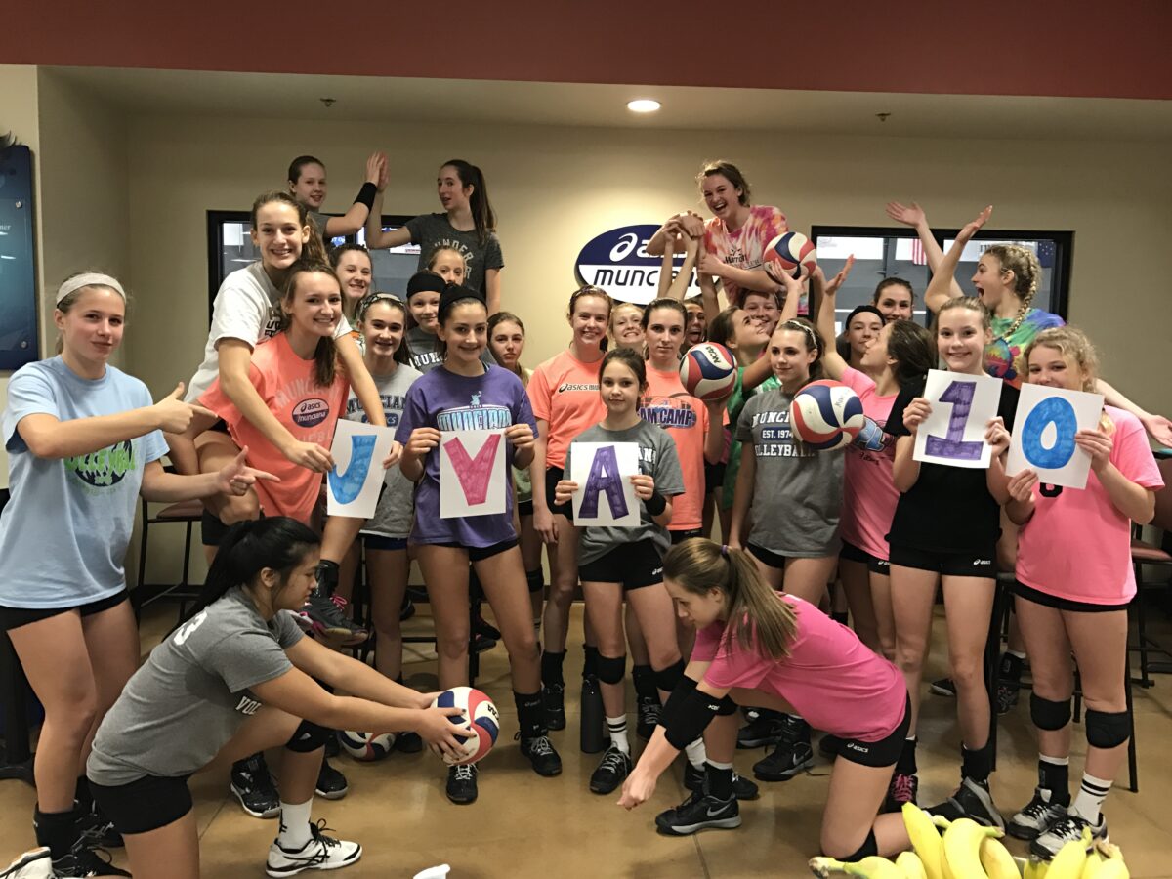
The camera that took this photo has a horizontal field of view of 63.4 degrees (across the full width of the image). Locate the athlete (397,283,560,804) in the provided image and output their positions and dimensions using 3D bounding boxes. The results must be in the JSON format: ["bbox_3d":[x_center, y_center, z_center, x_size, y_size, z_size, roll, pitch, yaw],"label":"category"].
[{"bbox_3d":[-0.368,0.309,3.230,0.560,1.682,0.420,1,5,-5],"label":"athlete"}]

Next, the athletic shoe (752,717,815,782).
[{"bbox_3d":[0.724,1.113,3.395,0.275,0.140,0.105,-3,9,-34],"label":"athletic shoe"}]

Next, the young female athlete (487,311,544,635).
[{"bbox_3d":[-0.371,0.203,4.490,0.420,1.610,0.290,2,7,3],"label":"young female athlete"}]

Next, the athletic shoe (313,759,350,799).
[{"bbox_3d":[-0.920,1.089,3.225,0.108,0.125,0.275,-4,9,-40],"label":"athletic shoe"}]

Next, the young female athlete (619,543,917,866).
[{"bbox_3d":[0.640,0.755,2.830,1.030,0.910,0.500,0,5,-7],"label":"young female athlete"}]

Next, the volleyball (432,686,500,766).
[{"bbox_3d":[-0.346,0.802,2.650,0.210,0.210,0.210,2,7,0],"label":"volleyball"}]

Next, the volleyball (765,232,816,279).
[{"bbox_3d":[0.815,-0.719,3.780,0.210,0.210,0.210,2,6,11],"label":"volleyball"}]

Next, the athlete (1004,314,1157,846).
[{"bbox_3d":[1.513,0.439,2.900,0.470,1.562,0.400,6,7,40],"label":"athlete"}]

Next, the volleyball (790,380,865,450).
[{"bbox_3d":[0.706,-0.070,2.775,0.210,0.210,0.210,2,7,0],"label":"volleyball"}]

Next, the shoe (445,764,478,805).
[{"bbox_3d":[-0.419,1.114,3.208,0.100,0.116,0.265,1,7,-7],"label":"shoe"}]

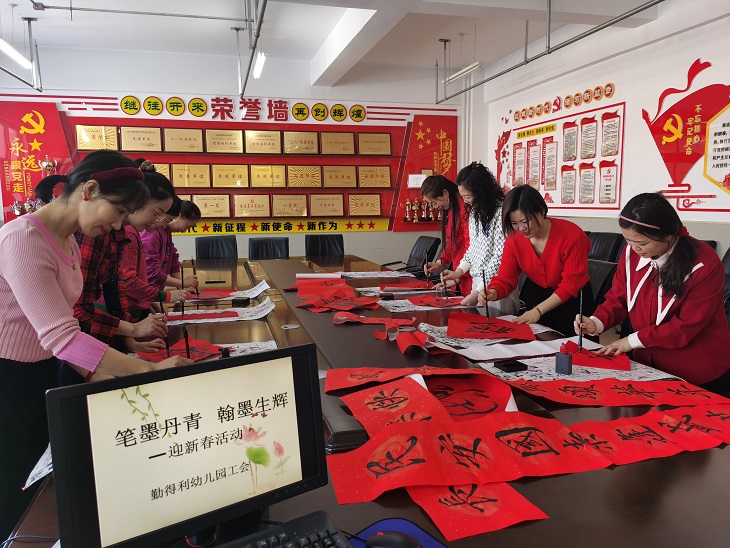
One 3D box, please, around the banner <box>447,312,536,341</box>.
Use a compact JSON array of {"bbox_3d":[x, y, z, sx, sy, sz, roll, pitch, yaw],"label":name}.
[{"bbox_3d":[0.601,0.243,2.783,0.395,0.050,0.390,1,7,11],"label":"banner"}]

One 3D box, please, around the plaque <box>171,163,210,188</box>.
[{"bbox_3d":[-2.700,-1.513,8.838,0.580,0.380,0.030,-2,8,-15],"label":"plaque"}]

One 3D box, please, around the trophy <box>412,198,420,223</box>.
[{"bbox_3d":[0.906,-1.116,10.040,0.130,0.415,0.120,-2,7,-14],"label":"trophy"}]

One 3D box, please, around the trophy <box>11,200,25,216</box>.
[{"bbox_3d":[-5.006,-0.886,8.205,0.200,0.360,0.180,-2,8,-15],"label":"trophy"}]

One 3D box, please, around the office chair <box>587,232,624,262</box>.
[{"bbox_3d":[2.528,0.044,6.471,0.620,1.000,0.580,-3,8,-22],"label":"office chair"}]

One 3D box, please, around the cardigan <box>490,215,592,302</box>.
[{"bbox_3d":[0.955,-0.079,3.100,0.500,0.460,0.390,6,10,42],"label":"cardigan"}]

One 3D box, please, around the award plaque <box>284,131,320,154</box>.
[{"bbox_3d":[-1.034,-2.116,9.200,0.580,0.380,0.030,-2,8,-15],"label":"award plaque"}]

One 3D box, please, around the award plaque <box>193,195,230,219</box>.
[{"bbox_3d":[-2.371,-1.043,8.839,0.565,0.360,0.030,-2,8,-14],"label":"award plaque"}]

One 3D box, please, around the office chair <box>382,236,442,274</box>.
[{"bbox_3d":[0.515,0.078,6.471,0.650,0.955,0.570,-4,8,-25],"label":"office chair"}]

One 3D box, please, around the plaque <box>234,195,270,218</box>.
[{"bbox_3d":[-1.776,-1.067,8.990,0.565,0.360,0.030,-2,8,-14],"label":"plaque"}]

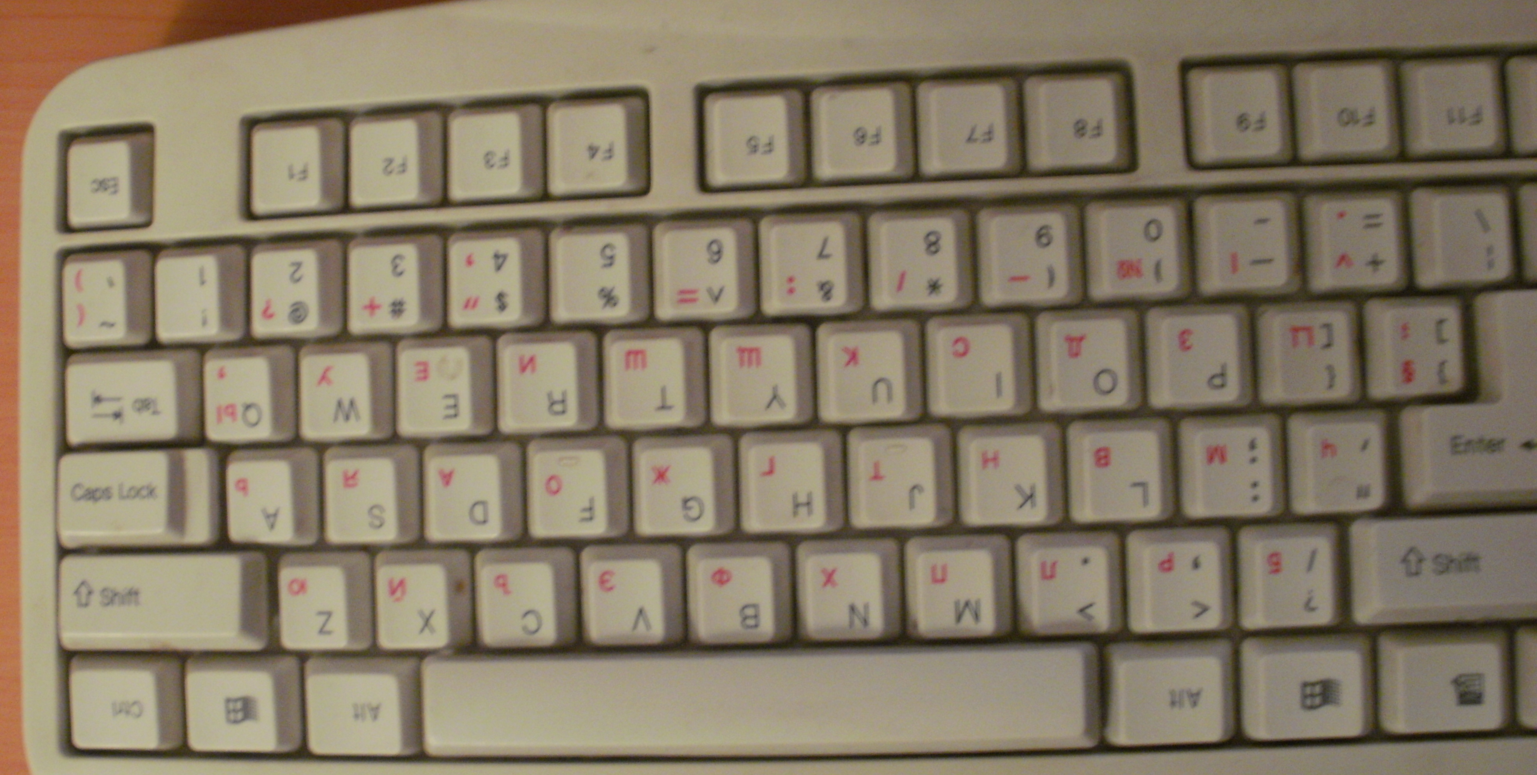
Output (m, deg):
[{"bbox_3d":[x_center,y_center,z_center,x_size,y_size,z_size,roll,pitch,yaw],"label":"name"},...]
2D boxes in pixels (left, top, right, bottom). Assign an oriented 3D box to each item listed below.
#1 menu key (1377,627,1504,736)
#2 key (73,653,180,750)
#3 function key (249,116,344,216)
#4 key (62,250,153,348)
[{"bbox_3d":[0.112,0.049,0.323,0.023,0.007,0.018,-2,86,7],"label":"menu key"},{"bbox_3d":[-0.118,0.058,0.355,0.022,0.008,0.018,-2,85,7],"label":"key"},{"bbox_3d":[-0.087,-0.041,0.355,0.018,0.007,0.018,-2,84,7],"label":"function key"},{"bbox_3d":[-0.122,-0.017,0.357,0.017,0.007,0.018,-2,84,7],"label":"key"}]

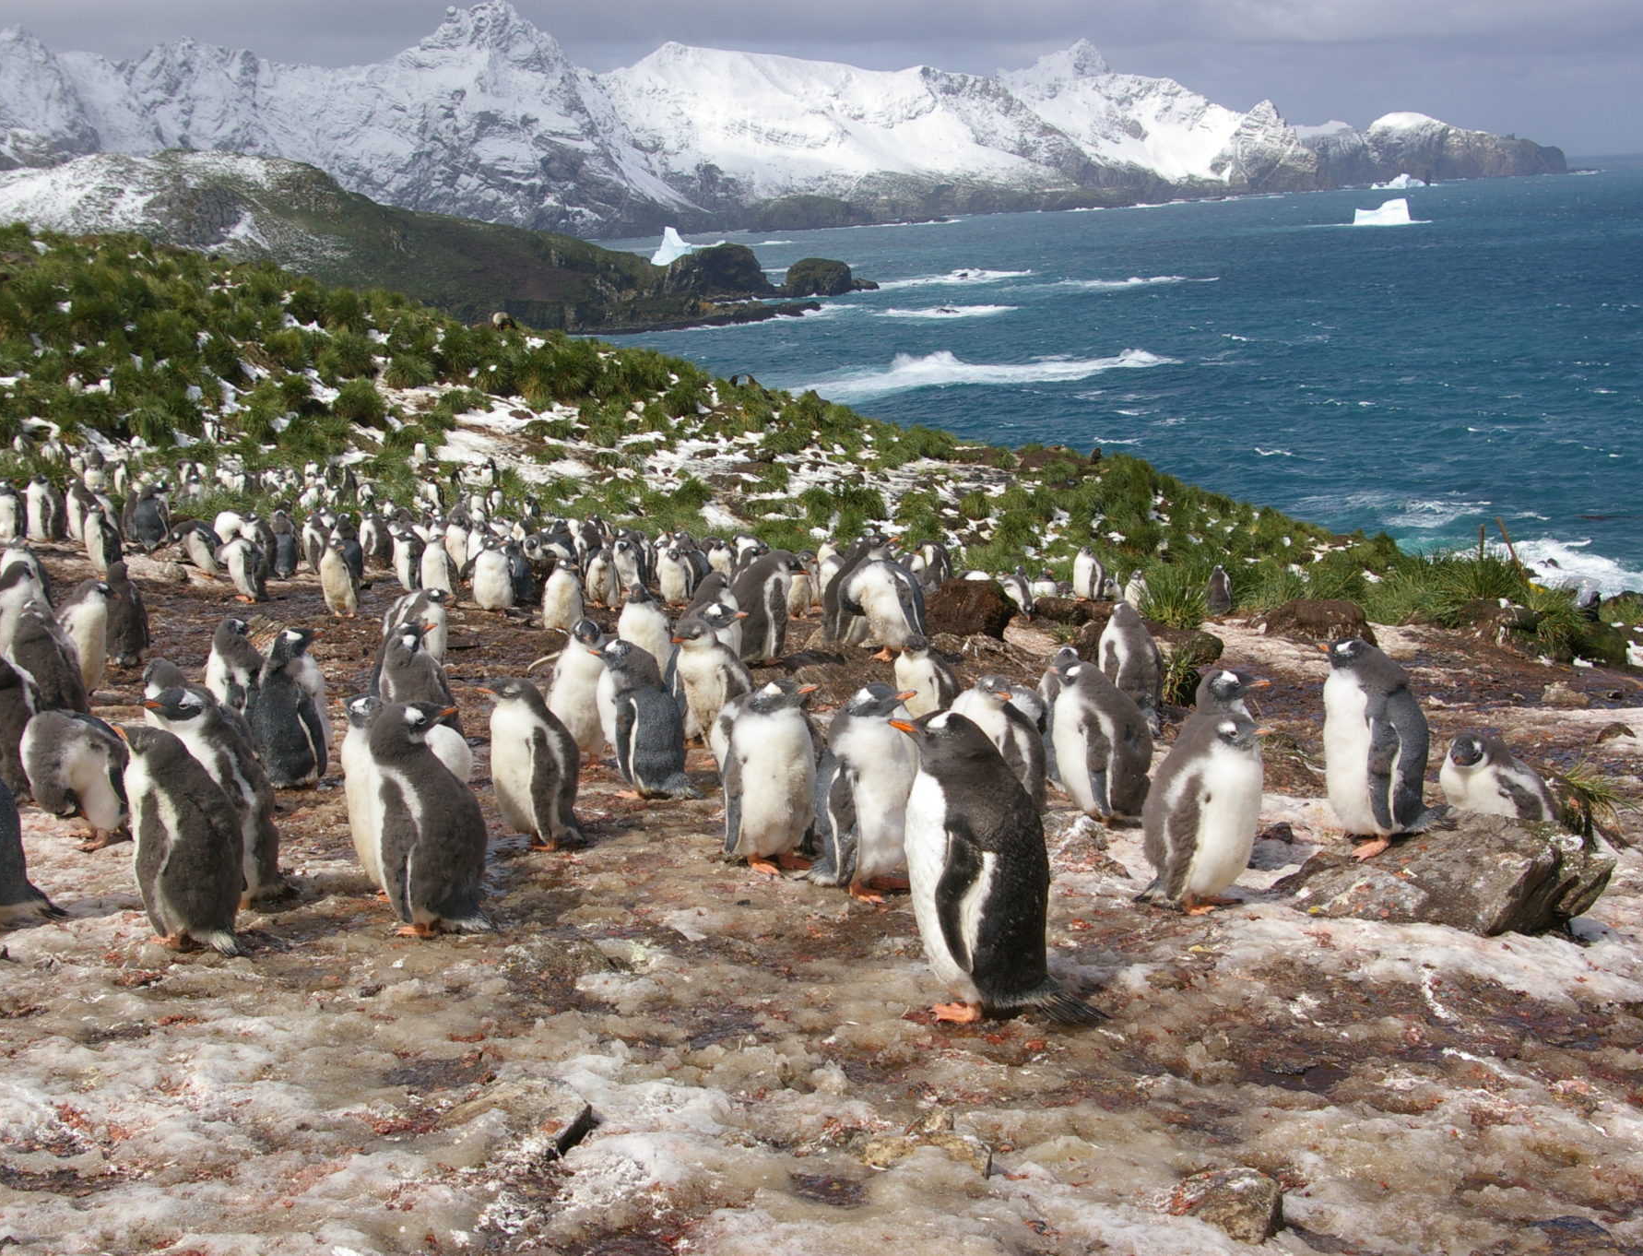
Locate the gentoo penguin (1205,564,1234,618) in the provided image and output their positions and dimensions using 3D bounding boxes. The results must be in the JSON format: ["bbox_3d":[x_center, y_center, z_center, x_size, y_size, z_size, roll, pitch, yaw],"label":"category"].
[{"bbox_3d":[4.443,-0.412,22.800,0.280,0.610,0.290,2,13,20],"label":"gentoo penguin"}]

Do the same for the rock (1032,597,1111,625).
[{"bbox_3d":[2.469,-0.161,20.300,0.800,0.250,0.500,-1,12,7],"label":"rock"}]

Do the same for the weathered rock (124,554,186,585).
[{"bbox_3d":[-6.126,-0.536,18.800,0.570,0.240,0.380,-7,13,-18],"label":"weathered rock"}]

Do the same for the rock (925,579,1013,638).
[{"bbox_3d":[1.204,-0.144,16.600,0.720,0.440,0.600,-2,12,4],"label":"rock"}]

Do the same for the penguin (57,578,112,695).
[{"bbox_3d":[-3.897,0.047,10.800,0.250,0.620,0.280,-12,15,-36],"label":"penguin"}]

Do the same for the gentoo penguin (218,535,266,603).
[{"bbox_3d":[-4.809,-0.485,17.000,0.360,0.540,0.250,-9,14,-29],"label":"gentoo penguin"}]

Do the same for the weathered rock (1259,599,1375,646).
[{"bbox_3d":[4.963,-0.052,20.500,1.150,0.380,0.850,-2,12,0],"label":"weathered rock"}]

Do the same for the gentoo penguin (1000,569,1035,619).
[{"bbox_3d":[2.092,-0.370,21.800,0.360,0.520,0.240,4,14,26],"label":"gentoo penguin"}]

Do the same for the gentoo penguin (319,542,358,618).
[{"bbox_3d":[-4.112,-0.408,17.400,0.300,0.660,0.310,-1,12,6],"label":"gentoo penguin"}]

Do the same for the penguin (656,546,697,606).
[{"bbox_3d":[-1.492,-0.536,21.200,0.350,0.640,0.310,-1,12,8],"label":"penguin"}]

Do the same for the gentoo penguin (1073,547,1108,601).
[{"bbox_3d":[3.003,-0.601,22.800,0.270,0.610,0.330,8,16,40],"label":"gentoo penguin"}]

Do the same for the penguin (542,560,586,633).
[{"bbox_3d":[-2.197,-0.272,17.500,0.340,0.660,0.310,-3,12,-2],"label":"penguin"}]

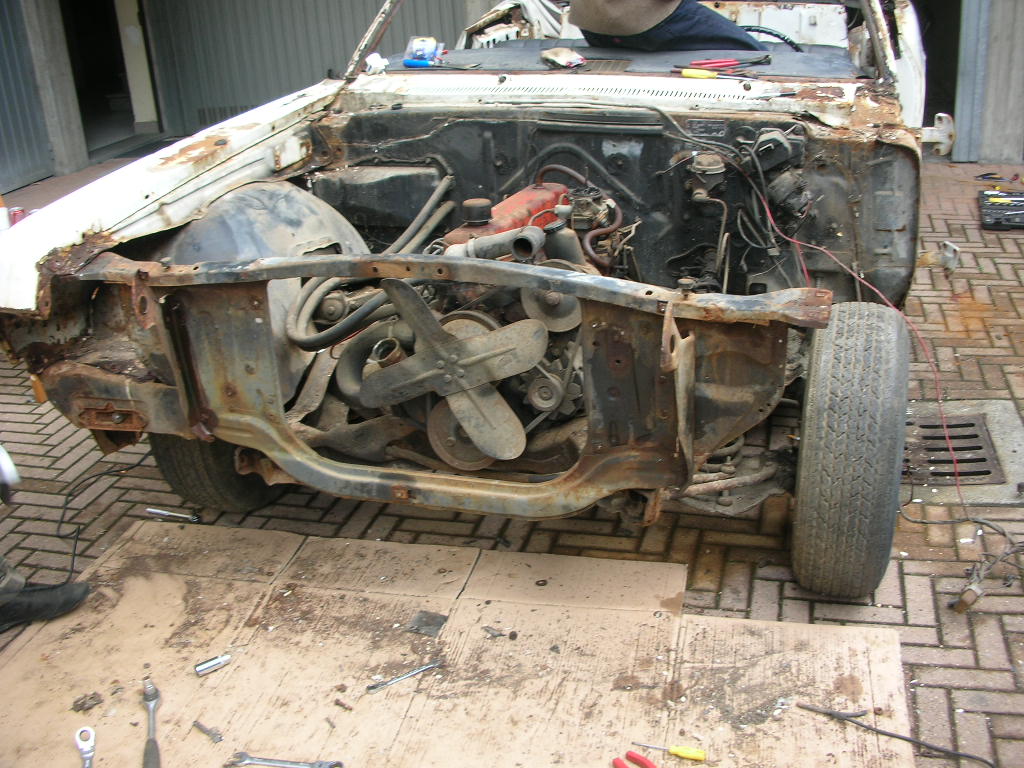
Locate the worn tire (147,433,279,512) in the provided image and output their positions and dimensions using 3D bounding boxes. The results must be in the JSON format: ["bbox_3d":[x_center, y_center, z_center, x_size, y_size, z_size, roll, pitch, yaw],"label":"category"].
[{"bbox_3d":[-0.698,0.021,2.627,0.170,0.595,0.595,1,23,14],"label":"worn tire"}]

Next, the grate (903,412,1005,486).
[{"bbox_3d":[1.060,0.173,2.736,0.385,0.040,0.385,1,23,14],"label":"grate"}]

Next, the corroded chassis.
[{"bbox_3d":[-0.201,-0.010,1.954,1.540,0.520,0.320,5,24,21],"label":"corroded chassis"}]

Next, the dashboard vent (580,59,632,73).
[{"bbox_3d":[0.234,-0.831,2.730,0.165,0.020,0.100,5,34,21],"label":"dashboard vent"}]

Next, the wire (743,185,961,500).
[{"bbox_3d":[0.743,-0.025,2.274,0.540,0.740,0.480,5,24,21],"label":"wire"}]

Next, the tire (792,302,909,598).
[{"bbox_3d":[0.665,0.133,2.109,0.172,0.595,0.595,2,24,15],"label":"tire"}]

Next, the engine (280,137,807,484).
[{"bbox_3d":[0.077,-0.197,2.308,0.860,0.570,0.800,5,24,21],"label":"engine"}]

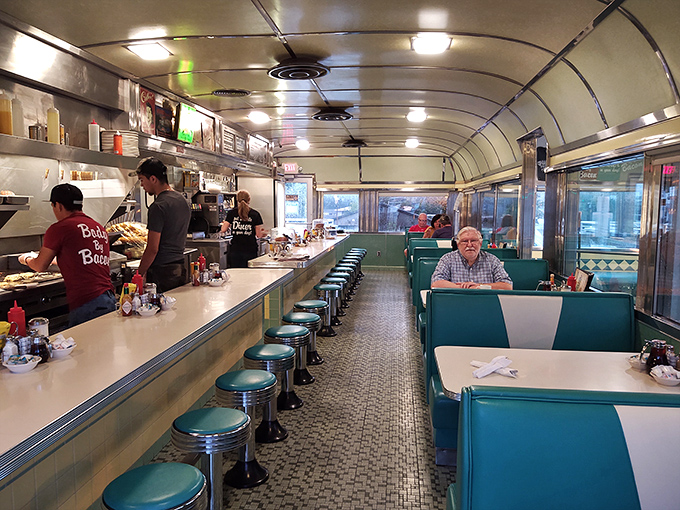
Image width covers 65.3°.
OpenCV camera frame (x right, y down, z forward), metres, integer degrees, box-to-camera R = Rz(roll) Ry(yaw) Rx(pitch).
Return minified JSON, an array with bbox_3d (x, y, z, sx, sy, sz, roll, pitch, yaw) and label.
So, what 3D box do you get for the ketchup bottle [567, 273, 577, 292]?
[{"bbox_3d":[1.985,0.289,4.542,0.080,0.232,0.080,1,5,6],"label":"ketchup bottle"}]

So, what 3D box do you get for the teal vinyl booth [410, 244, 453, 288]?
[{"bbox_3d":[1.691,0.375,7.302,1.357,0.965,0.642,1,5,6],"label":"teal vinyl booth"}]

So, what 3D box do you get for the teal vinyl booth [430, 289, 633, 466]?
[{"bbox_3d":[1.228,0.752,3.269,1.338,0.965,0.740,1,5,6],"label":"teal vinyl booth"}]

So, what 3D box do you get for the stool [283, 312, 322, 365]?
[{"bbox_3d":[-0.309,0.750,4.285,0.330,0.535,0.330,1,6,6],"label":"stool"}]

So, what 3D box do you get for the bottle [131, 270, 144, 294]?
[{"bbox_3d":[-1.258,0.196,3.294,0.070,0.200,0.070,1,6,6],"label":"bottle"}]

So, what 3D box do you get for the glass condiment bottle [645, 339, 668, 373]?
[{"bbox_3d":[1.607,0.500,2.680,0.110,0.155,0.113,1,5,6],"label":"glass condiment bottle"}]

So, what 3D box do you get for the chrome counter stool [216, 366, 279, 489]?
[{"bbox_3d":[-0.521,0.962,2.967,0.339,0.583,0.339,1,5,6],"label":"chrome counter stool"}]

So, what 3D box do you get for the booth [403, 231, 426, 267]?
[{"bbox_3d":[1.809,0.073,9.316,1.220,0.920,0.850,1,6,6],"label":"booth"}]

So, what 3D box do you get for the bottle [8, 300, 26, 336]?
[{"bbox_3d":[-1.345,0.301,2.205,0.071,0.205,0.071,1,6,6],"label":"bottle"}]

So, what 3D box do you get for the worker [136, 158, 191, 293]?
[{"bbox_3d":[-1.386,0.139,4.117,0.390,1.760,0.480,1,6,3],"label":"worker"}]

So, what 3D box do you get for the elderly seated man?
[{"bbox_3d":[1.070,0.396,4.318,0.660,1.240,0.760,1,6,8],"label":"elderly seated man"}]

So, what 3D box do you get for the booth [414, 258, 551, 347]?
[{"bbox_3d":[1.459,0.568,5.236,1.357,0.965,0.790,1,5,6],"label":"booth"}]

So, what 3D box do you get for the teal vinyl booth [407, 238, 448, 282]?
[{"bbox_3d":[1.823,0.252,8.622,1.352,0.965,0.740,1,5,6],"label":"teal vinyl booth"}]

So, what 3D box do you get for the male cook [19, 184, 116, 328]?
[{"bbox_3d":[-1.686,0.309,3.408,0.640,1.570,0.500,1,6,11],"label":"male cook"}]

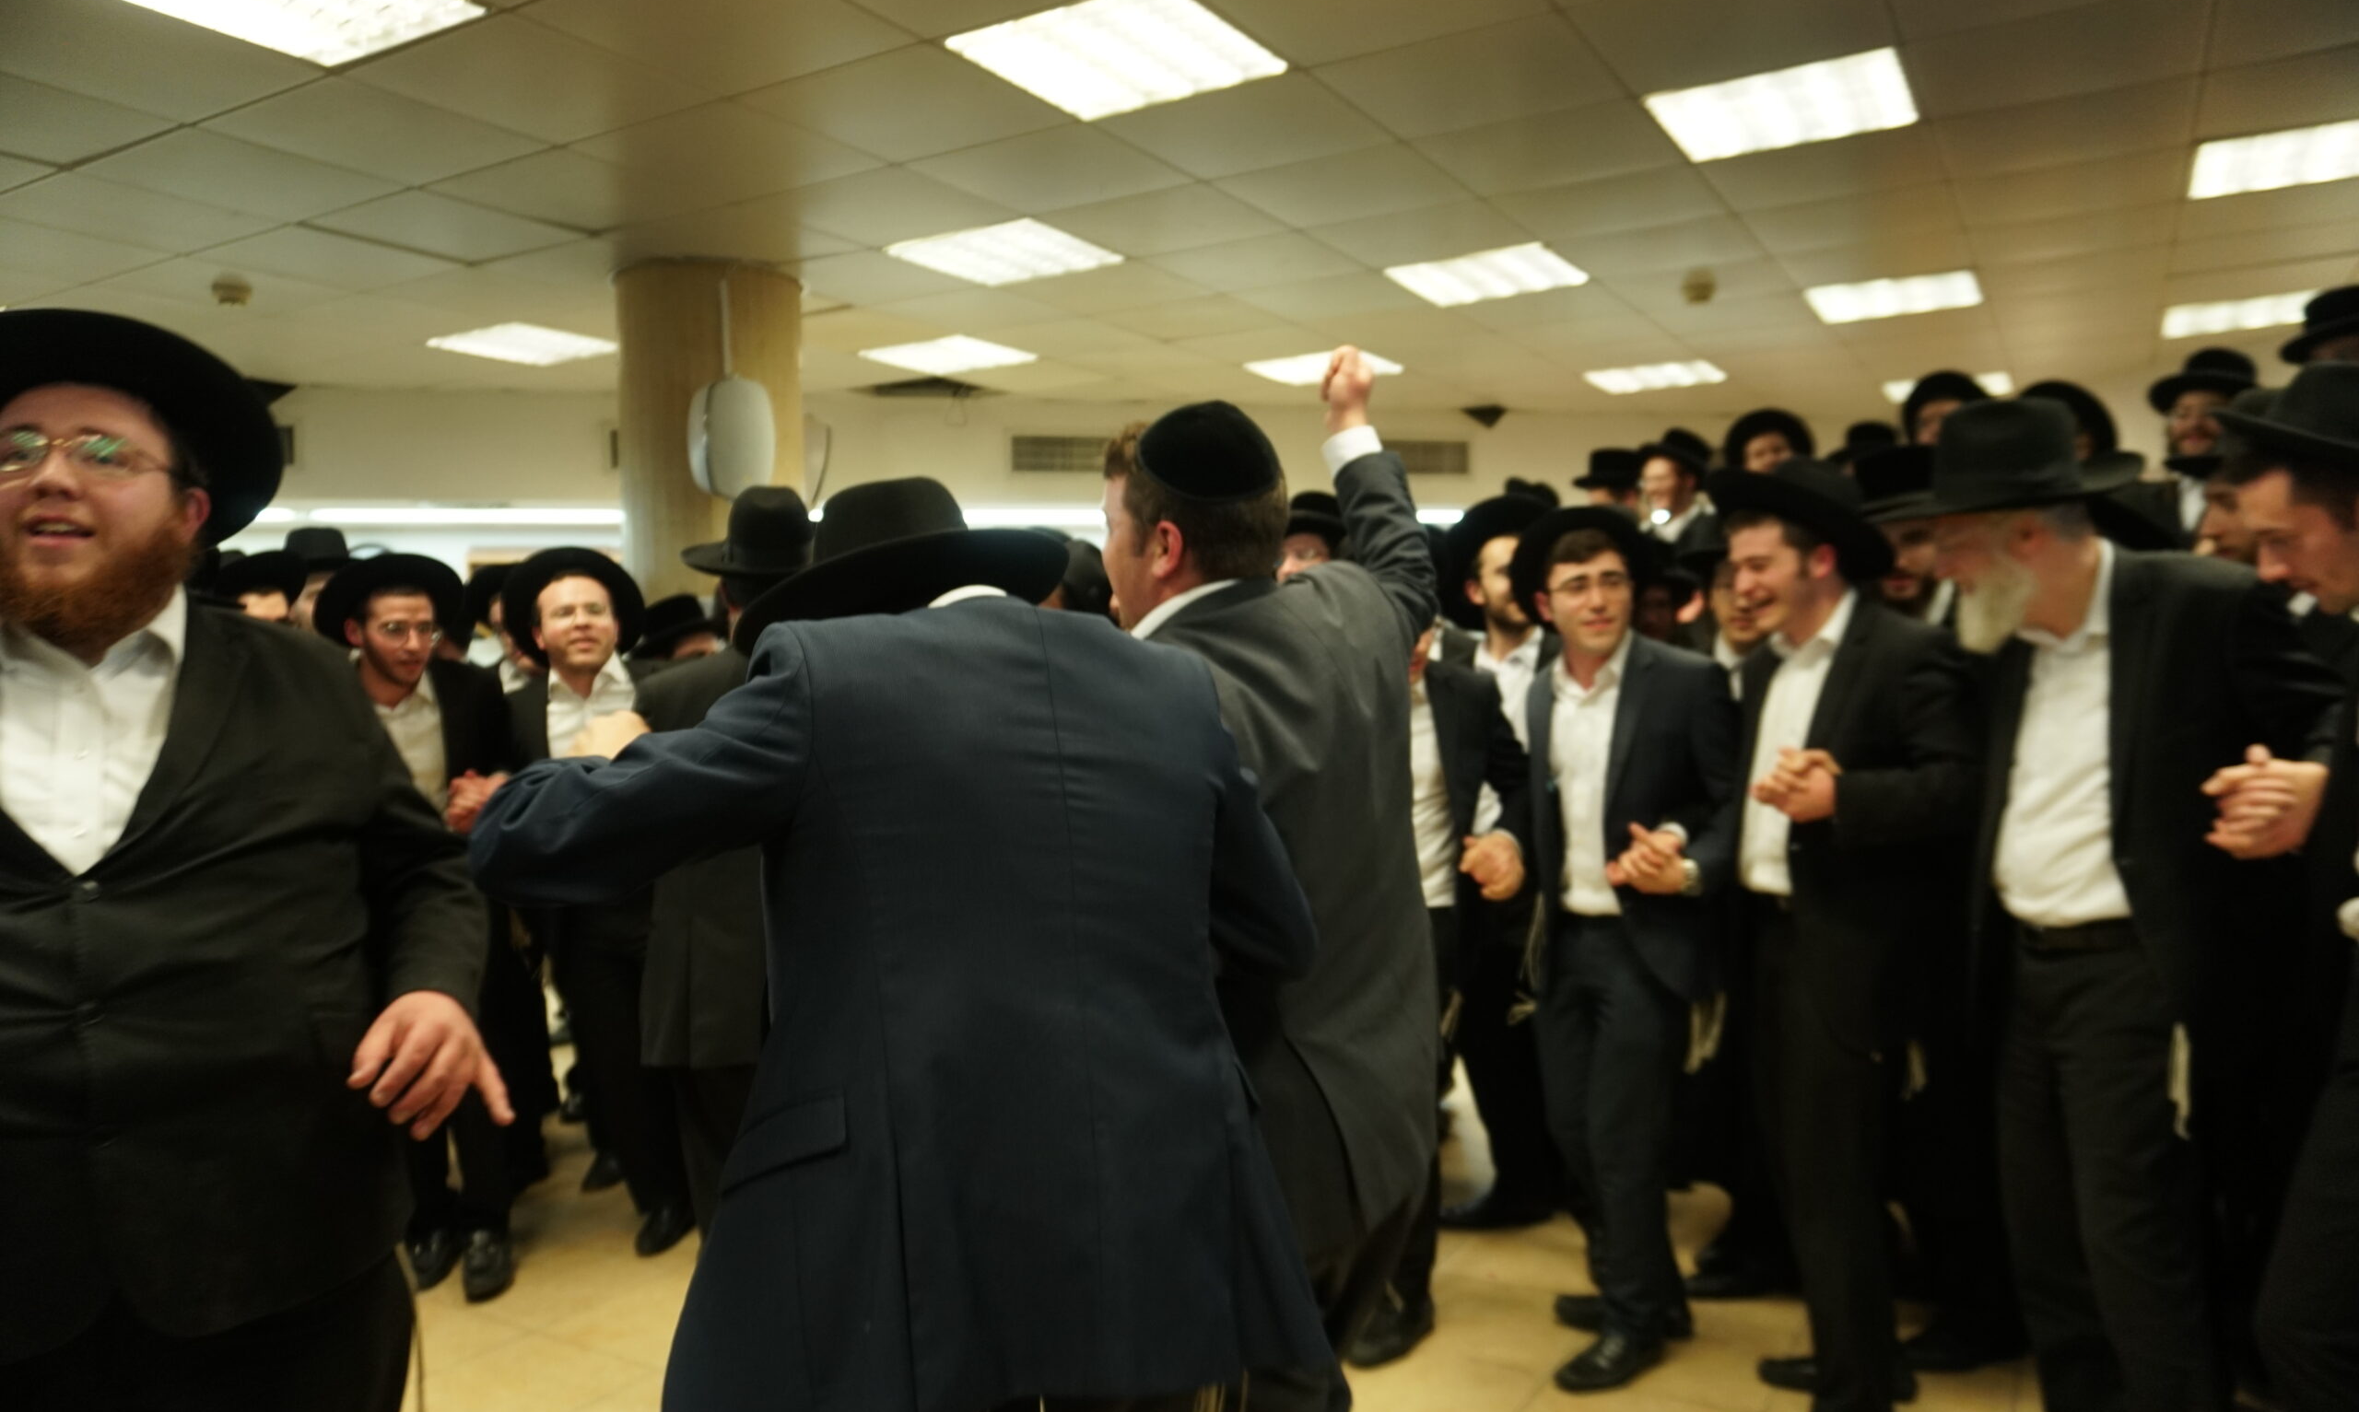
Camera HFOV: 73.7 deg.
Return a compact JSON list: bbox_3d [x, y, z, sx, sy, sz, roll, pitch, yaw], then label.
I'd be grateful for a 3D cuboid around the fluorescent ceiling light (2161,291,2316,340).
[{"bbox_3d":[4.390,-1.629,6.440,0.600,0.060,0.600,0,2,31],"label":"fluorescent ceiling light"}]

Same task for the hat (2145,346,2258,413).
[{"bbox_3d":[2.829,-0.906,4.300,0.310,0.130,0.350,6,-1,35],"label":"hat"}]

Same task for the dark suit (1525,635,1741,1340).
[{"bbox_3d":[0.946,0.570,3.280,0.350,1.420,0.480,-2,2,-40],"label":"dark suit"}]

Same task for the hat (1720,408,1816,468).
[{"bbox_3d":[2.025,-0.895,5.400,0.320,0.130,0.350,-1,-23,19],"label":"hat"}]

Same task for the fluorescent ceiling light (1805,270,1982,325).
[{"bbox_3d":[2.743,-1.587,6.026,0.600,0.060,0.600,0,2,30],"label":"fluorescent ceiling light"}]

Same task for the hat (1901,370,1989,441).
[{"bbox_3d":[2.985,-1.147,6.100,0.340,0.150,0.370,0,-18,41],"label":"hat"}]

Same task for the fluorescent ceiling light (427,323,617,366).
[{"bbox_3d":[-2.661,-1.491,6.375,0.600,0.060,0.600,0,2,31],"label":"fluorescent ceiling light"}]

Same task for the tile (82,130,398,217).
[{"bbox_3d":[-2.501,-1.425,4.211,0.600,0.020,0.600,0,2,31],"label":"tile"}]

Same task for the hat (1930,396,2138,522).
[{"bbox_3d":[1.320,-0.394,2.500,0.380,0.150,0.340,-12,7,-29],"label":"hat"}]

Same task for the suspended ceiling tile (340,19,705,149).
[{"bbox_3d":[-1.469,-1.425,3.597,0.600,0.020,0.600,0,2,31],"label":"suspended ceiling tile"}]

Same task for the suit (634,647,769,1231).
[{"bbox_3d":[-0.859,0.630,3.167,0.540,1.500,0.340,-1,1,-5],"label":"suit"}]

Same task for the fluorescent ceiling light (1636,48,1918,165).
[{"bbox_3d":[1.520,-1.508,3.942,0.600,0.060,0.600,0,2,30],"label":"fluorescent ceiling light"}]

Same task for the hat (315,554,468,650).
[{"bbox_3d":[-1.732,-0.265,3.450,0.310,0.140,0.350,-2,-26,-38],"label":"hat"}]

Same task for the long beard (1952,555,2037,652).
[{"bbox_3d":[1.234,-0.155,2.380,0.110,0.150,0.125,-11,0,6],"label":"long beard"}]

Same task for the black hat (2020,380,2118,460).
[{"bbox_3d":[3.022,-0.952,5.400,0.340,0.150,0.370,0,-18,37],"label":"black hat"}]

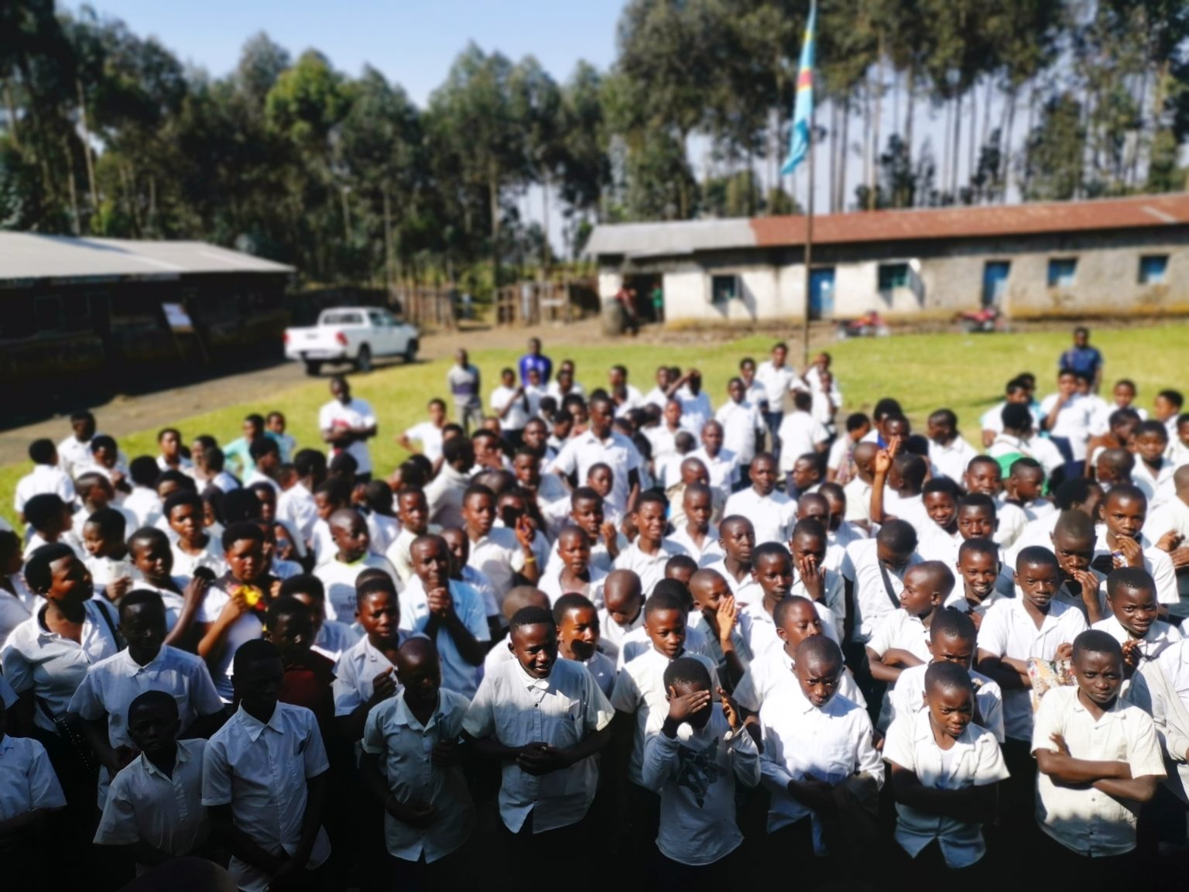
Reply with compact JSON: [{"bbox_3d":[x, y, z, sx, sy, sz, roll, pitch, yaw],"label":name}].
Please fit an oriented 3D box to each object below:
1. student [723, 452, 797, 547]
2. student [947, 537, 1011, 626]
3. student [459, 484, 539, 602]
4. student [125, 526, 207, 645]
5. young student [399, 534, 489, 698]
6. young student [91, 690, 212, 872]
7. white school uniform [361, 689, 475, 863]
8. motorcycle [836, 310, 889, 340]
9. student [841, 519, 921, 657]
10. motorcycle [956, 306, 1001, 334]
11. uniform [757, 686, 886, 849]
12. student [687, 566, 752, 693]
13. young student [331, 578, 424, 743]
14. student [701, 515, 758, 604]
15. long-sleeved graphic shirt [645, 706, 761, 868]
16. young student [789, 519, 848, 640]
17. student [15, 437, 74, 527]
[{"bbox_3d":[0.912,0.758,5.092,0.420,1.470,0.260,0,11,7],"label":"student"},{"bbox_3d":[1.486,1.101,3.713,0.410,1.536,0.260,2,10,17],"label":"student"},{"bbox_3d":[-0.501,0.926,4.668,0.410,1.515,0.320,-1,11,0],"label":"student"},{"bbox_3d":[-1.889,1.074,4.161,0.400,1.481,0.320,-9,14,-34],"label":"student"},{"bbox_3d":[-0.629,1.105,3.912,0.400,1.526,0.300,-3,10,-10],"label":"young student"},{"bbox_3d":[-1.353,1.391,3.022,0.400,1.293,0.260,-8,12,-35],"label":"young student"},{"bbox_3d":[-0.588,1.101,3.100,0.390,0.600,0.240,-4,11,-13],"label":"white school uniform"},{"bbox_3d":[9.523,-4.345,32.904,1.930,1.050,0.740,0,11,7],"label":"motorcycle"},{"bbox_3d":[1.267,1.055,4.012,0.420,1.530,0.300,2,10,15],"label":"student"},{"bbox_3d":[14.167,-4.631,34.000,1.980,1.060,0.750,-1,11,0],"label":"motorcycle"},{"bbox_3d":[0.722,1.066,3.003,0.385,0.545,0.270,1,12,12],"label":"uniform"},{"bbox_3d":[0.460,1.112,3.579,0.390,1.340,0.310,-8,13,-30],"label":"student"},{"bbox_3d":[-0.737,1.192,3.461,0.400,1.514,0.280,-7,12,-29],"label":"young student"},{"bbox_3d":[0.626,1.008,4.034,0.390,1.460,0.260,-2,11,-4],"label":"student"},{"bbox_3d":[0.346,1.102,3.012,0.385,0.540,0.300,1,11,6],"label":"long-sleeved graphic shirt"},{"bbox_3d":[0.919,1.020,3.984,0.400,1.460,0.310,0,11,6],"label":"young student"},{"bbox_3d":[-3.488,0.696,6.041,0.410,1.530,0.270,-1,11,5],"label":"student"}]

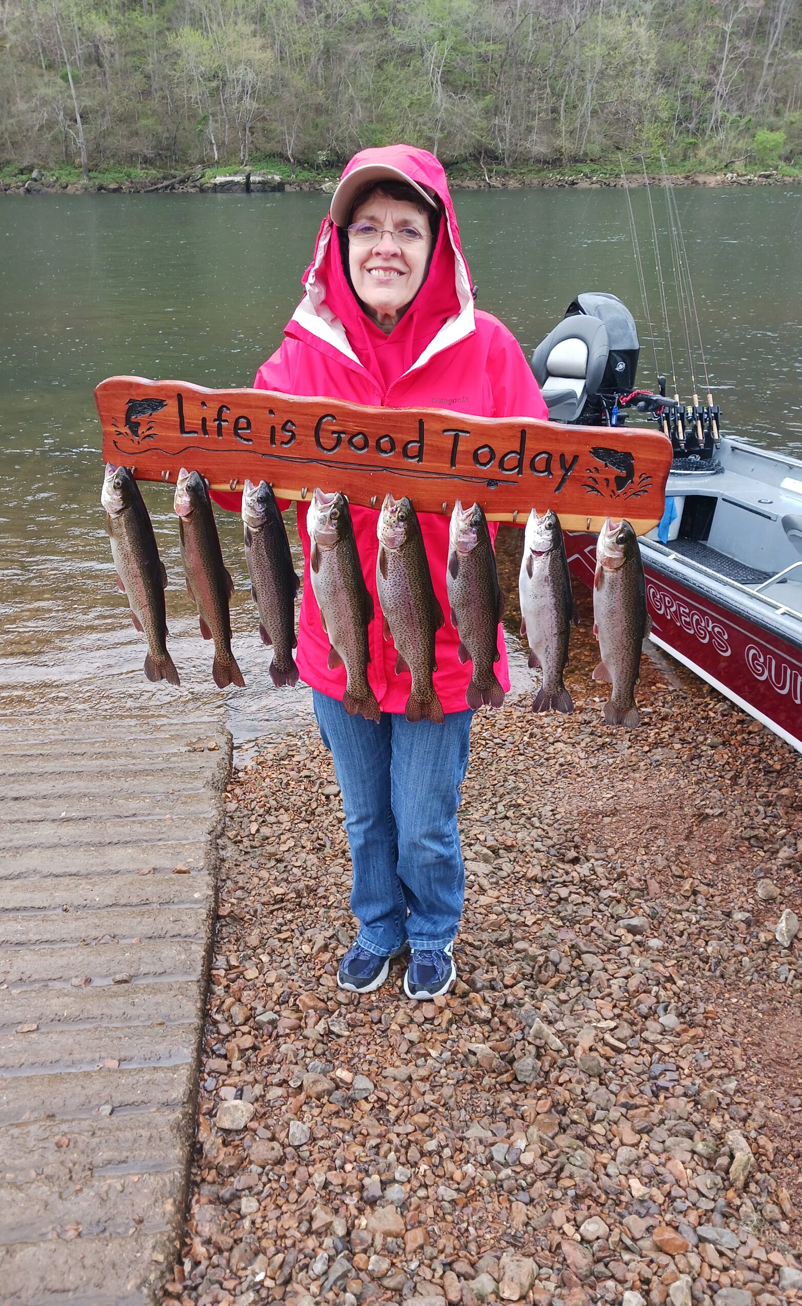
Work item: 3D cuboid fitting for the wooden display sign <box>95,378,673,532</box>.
[{"bbox_3d":[-0.032,-0.278,1.432,0.800,0.138,0.030,7,22,4],"label":"wooden display sign"}]

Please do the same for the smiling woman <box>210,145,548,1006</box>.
[{"bbox_3d":[-0.018,-0.007,1.840,0.540,1.630,0.460,3,26,7],"label":"smiling woman"}]

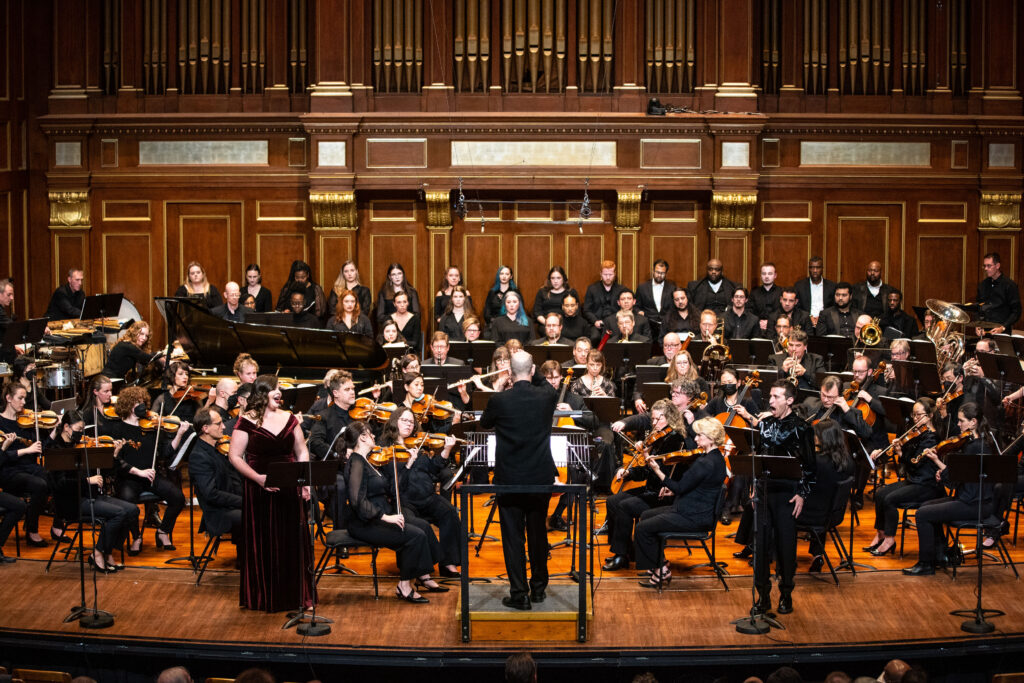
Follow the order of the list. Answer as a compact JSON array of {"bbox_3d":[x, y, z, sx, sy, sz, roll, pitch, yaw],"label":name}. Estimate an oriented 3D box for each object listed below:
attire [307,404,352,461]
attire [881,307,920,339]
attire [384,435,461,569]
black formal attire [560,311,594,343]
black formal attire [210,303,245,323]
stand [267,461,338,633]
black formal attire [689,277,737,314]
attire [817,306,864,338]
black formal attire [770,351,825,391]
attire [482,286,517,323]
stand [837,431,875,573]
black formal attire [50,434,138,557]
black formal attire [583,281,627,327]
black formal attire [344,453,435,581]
[{"bbox_3d":[-1.370,0.881,16.100,0.560,0.850,0.480,4,6,37],"label":"attire"},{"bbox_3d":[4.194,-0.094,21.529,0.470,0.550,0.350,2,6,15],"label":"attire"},{"bbox_3d":[-0.727,1.294,16.000,0.660,1.070,0.480,3,7,30],"label":"attire"},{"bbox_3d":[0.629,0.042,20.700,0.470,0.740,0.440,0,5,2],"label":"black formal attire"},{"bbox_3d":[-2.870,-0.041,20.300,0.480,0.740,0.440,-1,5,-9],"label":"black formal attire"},{"bbox_3d":[-1.489,1.400,14.120,0.510,1.138,0.400,-1,6,-10],"label":"stand"},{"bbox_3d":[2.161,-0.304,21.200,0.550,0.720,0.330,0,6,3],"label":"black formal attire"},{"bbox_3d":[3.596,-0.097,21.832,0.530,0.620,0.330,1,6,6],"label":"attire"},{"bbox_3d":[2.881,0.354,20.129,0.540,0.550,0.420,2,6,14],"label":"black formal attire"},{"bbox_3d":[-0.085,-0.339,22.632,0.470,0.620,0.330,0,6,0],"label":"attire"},{"bbox_3d":[2.743,1.256,15.950,0.380,1.096,0.500,-1,6,-14],"label":"stand"},{"bbox_3d":[-3.438,1.277,16.400,0.660,0.980,0.500,2,6,16],"label":"black formal attire"},{"bbox_3d":[1.017,-0.270,21.200,0.500,0.750,0.340,0,5,2],"label":"black formal attire"},{"bbox_3d":[-0.938,1.340,15.250,0.670,0.980,0.480,2,5,15],"label":"black formal attire"}]

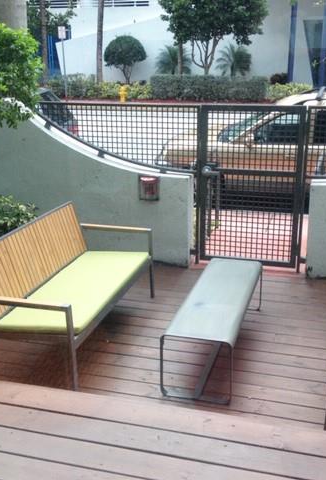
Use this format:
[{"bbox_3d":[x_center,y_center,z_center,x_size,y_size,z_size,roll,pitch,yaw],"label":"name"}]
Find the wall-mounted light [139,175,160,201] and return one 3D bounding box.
[{"bbox_3d":[-0.128,-0.479,5.900,0.165,0.225,0.100,5,17,16],"label":"wall-mounted light"}]

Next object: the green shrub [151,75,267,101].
[{"bbox_3d":[1.925,-6.143,25.774,4.368,1.020,1.200,5,17,16],"label":"green shrub"}]

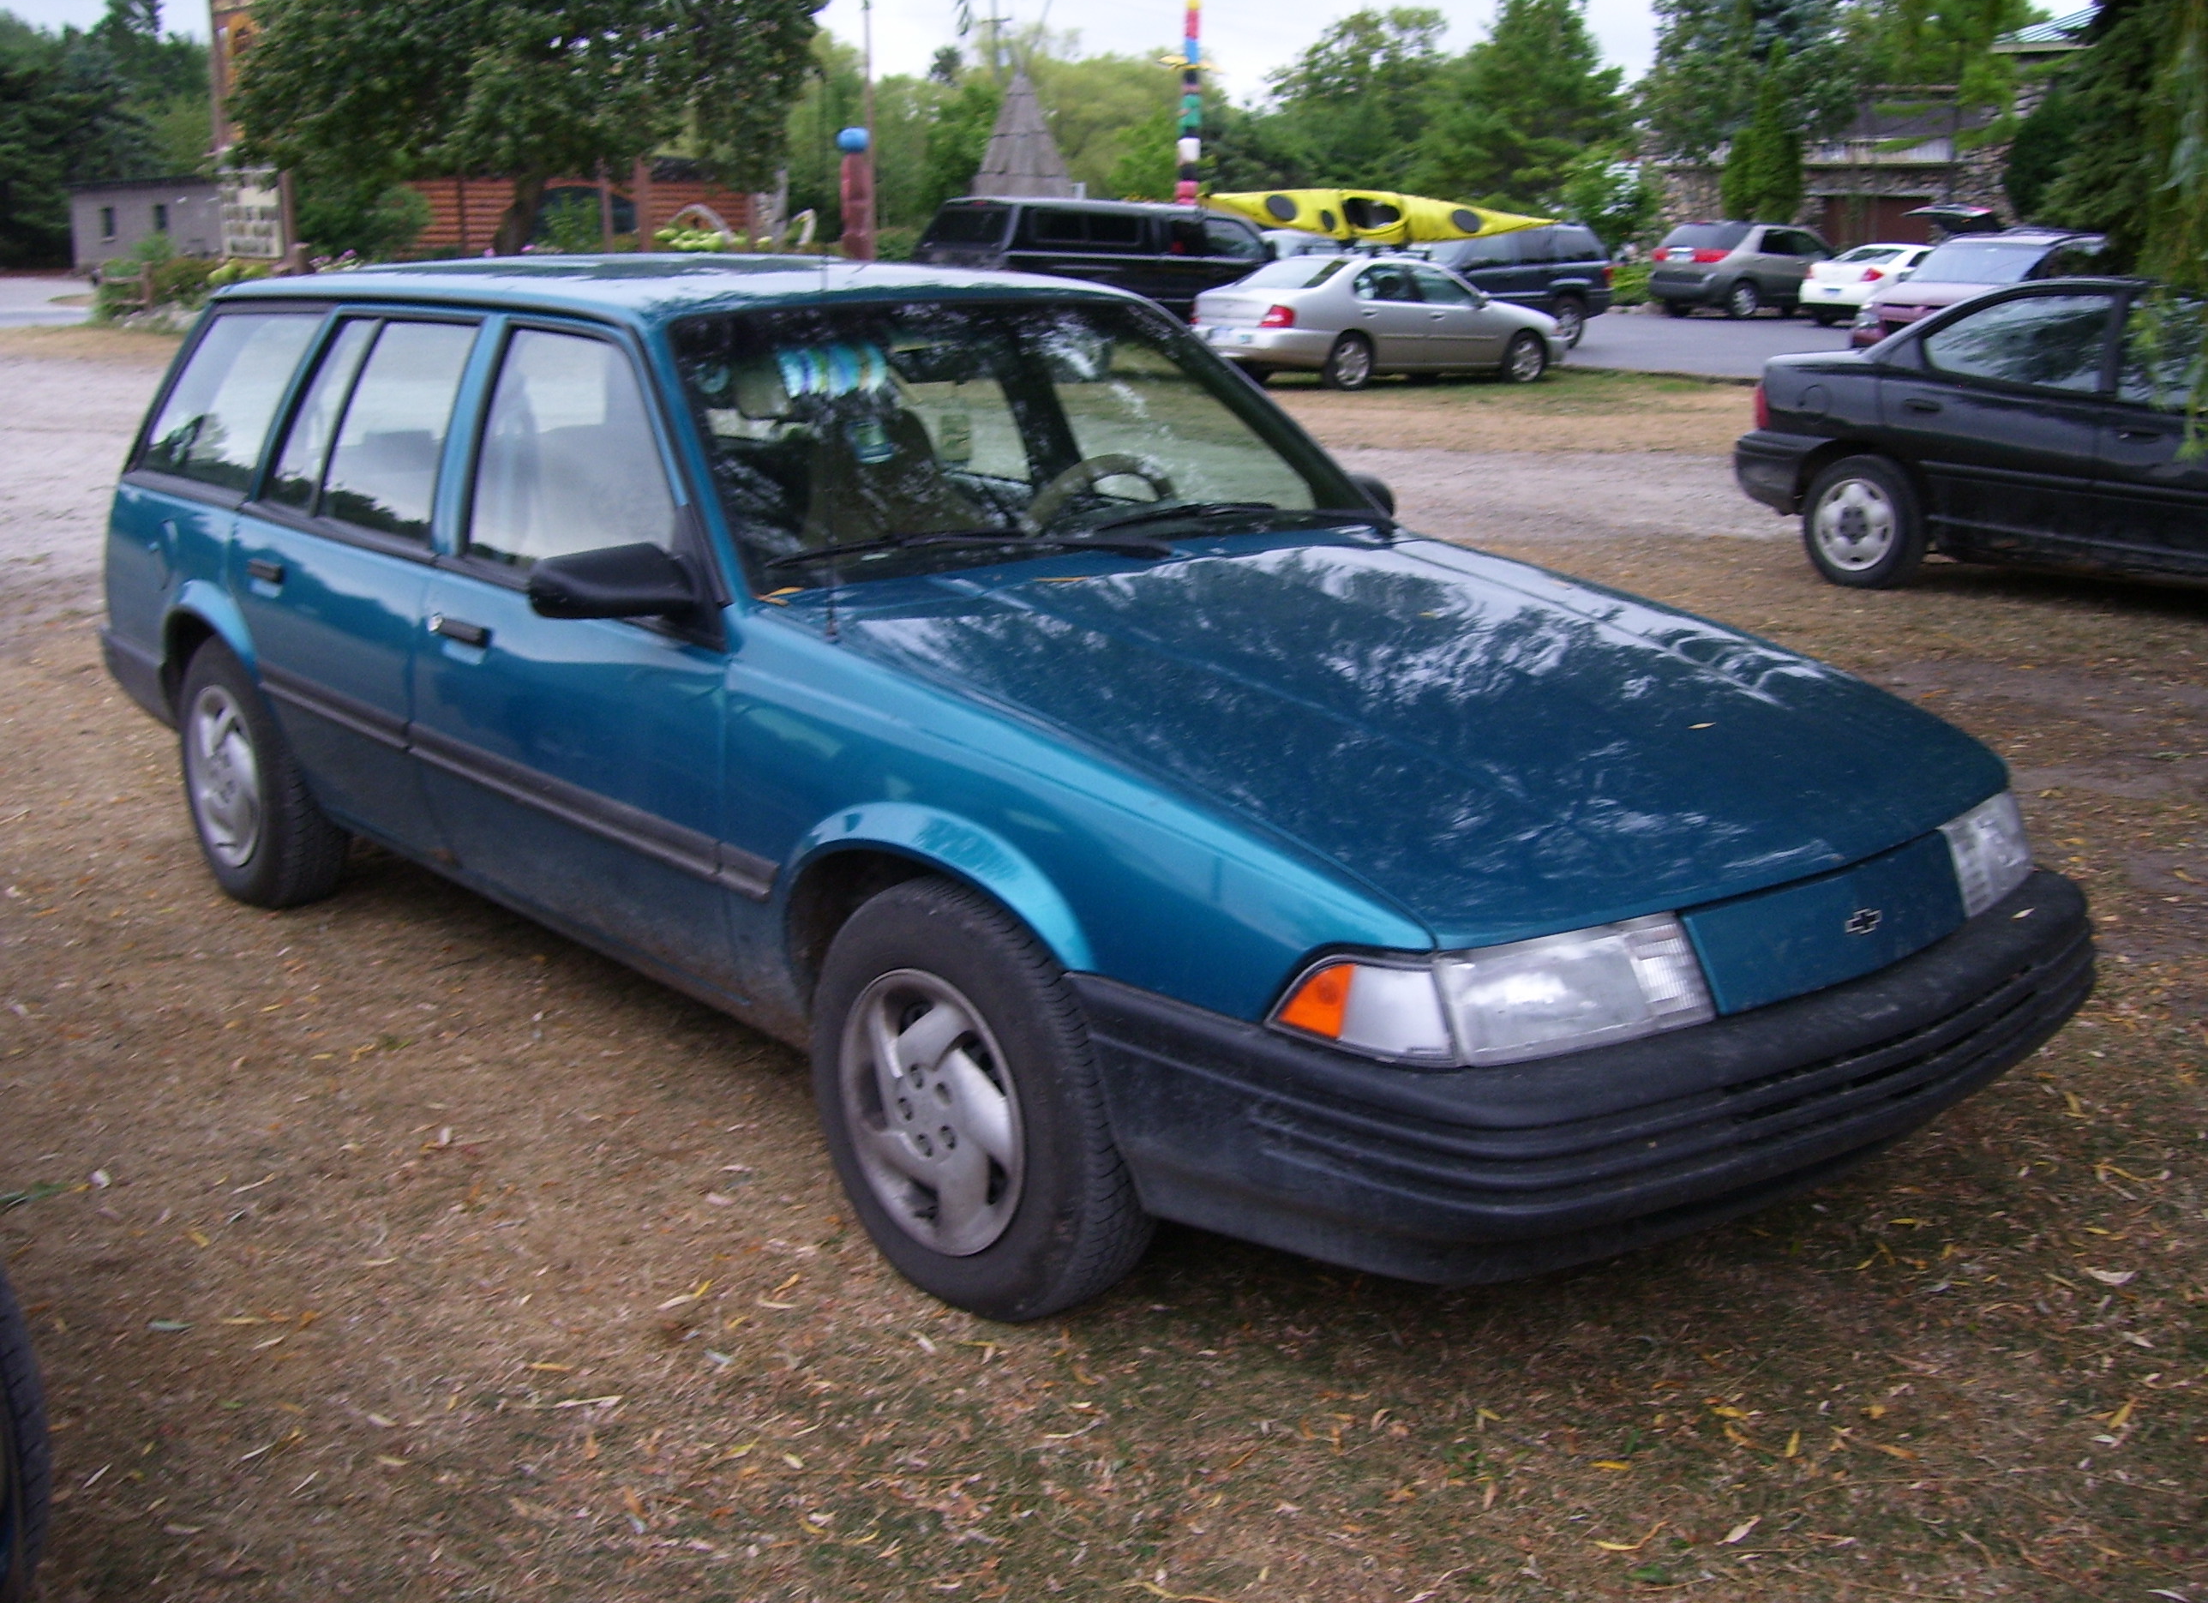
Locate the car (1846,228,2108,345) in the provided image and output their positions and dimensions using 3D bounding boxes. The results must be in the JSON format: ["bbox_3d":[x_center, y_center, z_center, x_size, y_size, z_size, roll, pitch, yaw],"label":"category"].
[{"bbox_3d":[11.425,-6.565,30.500,1.860,1.700,4.650,13,19,42],"label":"car"}]

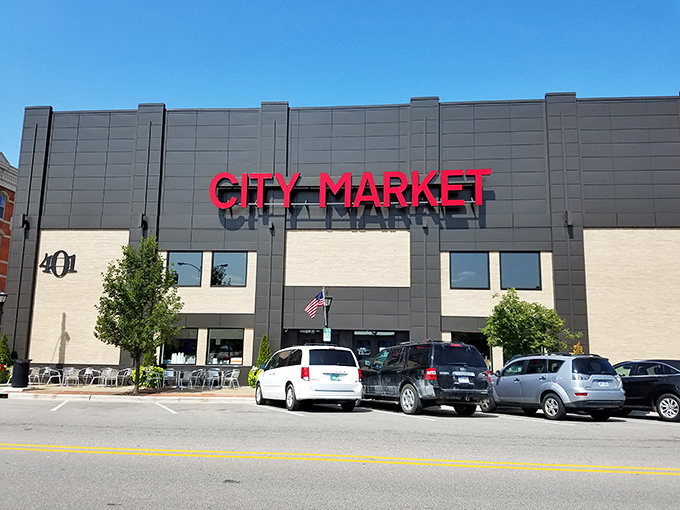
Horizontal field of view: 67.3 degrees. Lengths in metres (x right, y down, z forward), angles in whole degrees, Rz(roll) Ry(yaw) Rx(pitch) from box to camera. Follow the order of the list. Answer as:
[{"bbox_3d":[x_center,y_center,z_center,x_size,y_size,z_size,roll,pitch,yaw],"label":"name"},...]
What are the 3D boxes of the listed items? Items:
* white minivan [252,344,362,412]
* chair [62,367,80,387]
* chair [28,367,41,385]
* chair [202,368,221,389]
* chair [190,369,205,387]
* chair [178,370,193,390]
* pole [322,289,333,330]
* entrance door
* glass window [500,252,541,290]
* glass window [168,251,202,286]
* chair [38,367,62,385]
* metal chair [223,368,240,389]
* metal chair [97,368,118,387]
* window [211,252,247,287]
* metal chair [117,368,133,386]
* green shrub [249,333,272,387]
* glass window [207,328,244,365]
[{"bbox_3d":[-1.235,3.933,16.431,2.000,1.790,5.150,7,-13,-25],"label":"white minivan"},{"bbox_3d":[-10.666,4.889,20.347,0.560,0.760,0.570,4,-10,-15],"label":"chair"},{"bbox_3d":[-12.371,4.913,20.700,0.560,0.750,0.580,4,-9,-19],"label":"chair"},{"bbox_3d":[-5.092,4.937,20.318,0.560,0.790,0.580,-6,-11,41],"label":"chair"},{"bbox_3d":[-5.652,4.925,20.400,0.580,0.750,0.560,2,-8,-7],"label":"chair"},{"bbox_3d":[-6.041,4.939,20.100,0.560,0.750,0.580,3,-8,-13],"label":"chair"},{"bbox_3d":[-0.479,3.086,18.452,0.400,3.616,0.400,0,-10,5],"label":"pole"},{"bbox_3d":[1.646,4.492,21.889,2.100,2.400,0.150,0,-8,5],"label":"entrance door"},{"bbox_3d":[7.518,0.672,21.246,1.675,1.602,0.100,0,-8,5],"label":"glass window"},{"bbox_3d":[-6.815,0.649,22.385,1.584,1.534,0.100,0,-8,5],"label":"glass window"},{"bbox_3d":[-11.577,4.913,20.600,0.650,0.750,0.560,-1,-8,11],"label":"chair"},{"bbox_3d":[-4.237,4.860,20.000,0.570,0.760,0.560,-5,-11,32],"label":"metal chair"},{"bbox_3d":[-9.434,5.026,20.903,0.560,0.790,0.580,3,-8,-13],"label":"metal chair"},{"bbox_3d":[-4.778,0.625,22.101,1.562,1.551,0.120,0,-10,5],"label":"window"},{"bbox_3d":[-8.632,4.941,20.600,0.580,0.750,0.560,2,-8,-7],"label":"metal chair"},{"bbox_3d":[-3.047,4.269,20.657,1.200,2.083,1.150,0,-8,5],"label":"green shrub"},{"bbox_3d":[-4.874,3.923,21.798,1.610,1.520,0.120,0,-8,5],"label":"glass window"}]

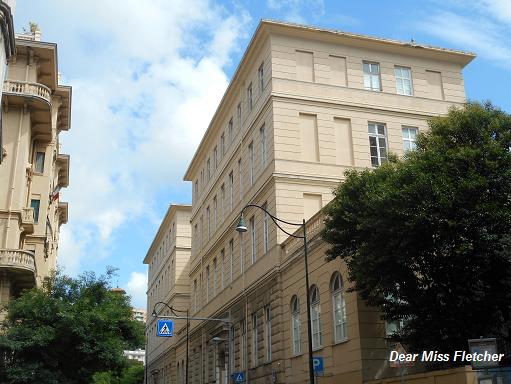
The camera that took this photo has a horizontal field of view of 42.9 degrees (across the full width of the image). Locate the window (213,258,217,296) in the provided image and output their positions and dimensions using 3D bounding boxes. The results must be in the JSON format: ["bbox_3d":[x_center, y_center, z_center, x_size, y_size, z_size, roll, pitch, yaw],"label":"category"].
[{"bbox_3d":[-3.160,6.958,52.727,0.200,3.078,1.224,5,-21,-15],"label":"window"}]

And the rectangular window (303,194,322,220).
[{"bbox_3d":[2.977,1.488,33.792,1.029,2.832,0.250,5,-21,-15],"label":"rectangular window"}]

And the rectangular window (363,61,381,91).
[{"bbox_3d":[6.771,-6.740,38.004,1.078,1.872,0.250,5,-21,-15],"label":"rectangular window"}]

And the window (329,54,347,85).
[{"bbox_3d":[4.936,-7.207,38.930,1.054,1.998,0.200,5,-21,-15],"label":"window"}]

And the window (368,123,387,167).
[{"bbox_3d":[7.855,-2.941,41.462,1.231,3.204,0.200,5,-21,-15],"label":"window"}]

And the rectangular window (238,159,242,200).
[{"bbox_3d":[-0.864,-0.803,43.477,0.220,2.952,1.104,5,-21,-15],"label":"rectangular window"}]

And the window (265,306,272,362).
[{"bbox_3d":[0.859,8.250,37.532,0.200,3.240,1.296,5,-21,-15],"label":"window"}]

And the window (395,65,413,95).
[{"bbox_3d":[9.097,-6.814,40.059,1.091,1.998,0.200,5,-21,-15],"label":"window"}]

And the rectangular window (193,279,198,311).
[{"bbox_3d":[-5.473,9.742,60.434,0.200,3.042,1.260,5,-21,-15],"label":"rectangular window"}]

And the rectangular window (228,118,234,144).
[{"bbox_3d":[-1.638,-4.339,47.346,0.220,1.992,1.104,5,-21,-15],"label":"rectangular window"}]

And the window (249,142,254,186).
[{"bbox_3d":[-0.132,-1.654,38.824,0.250,2.773,0.941,5,-21,-15],"label":"window"}]

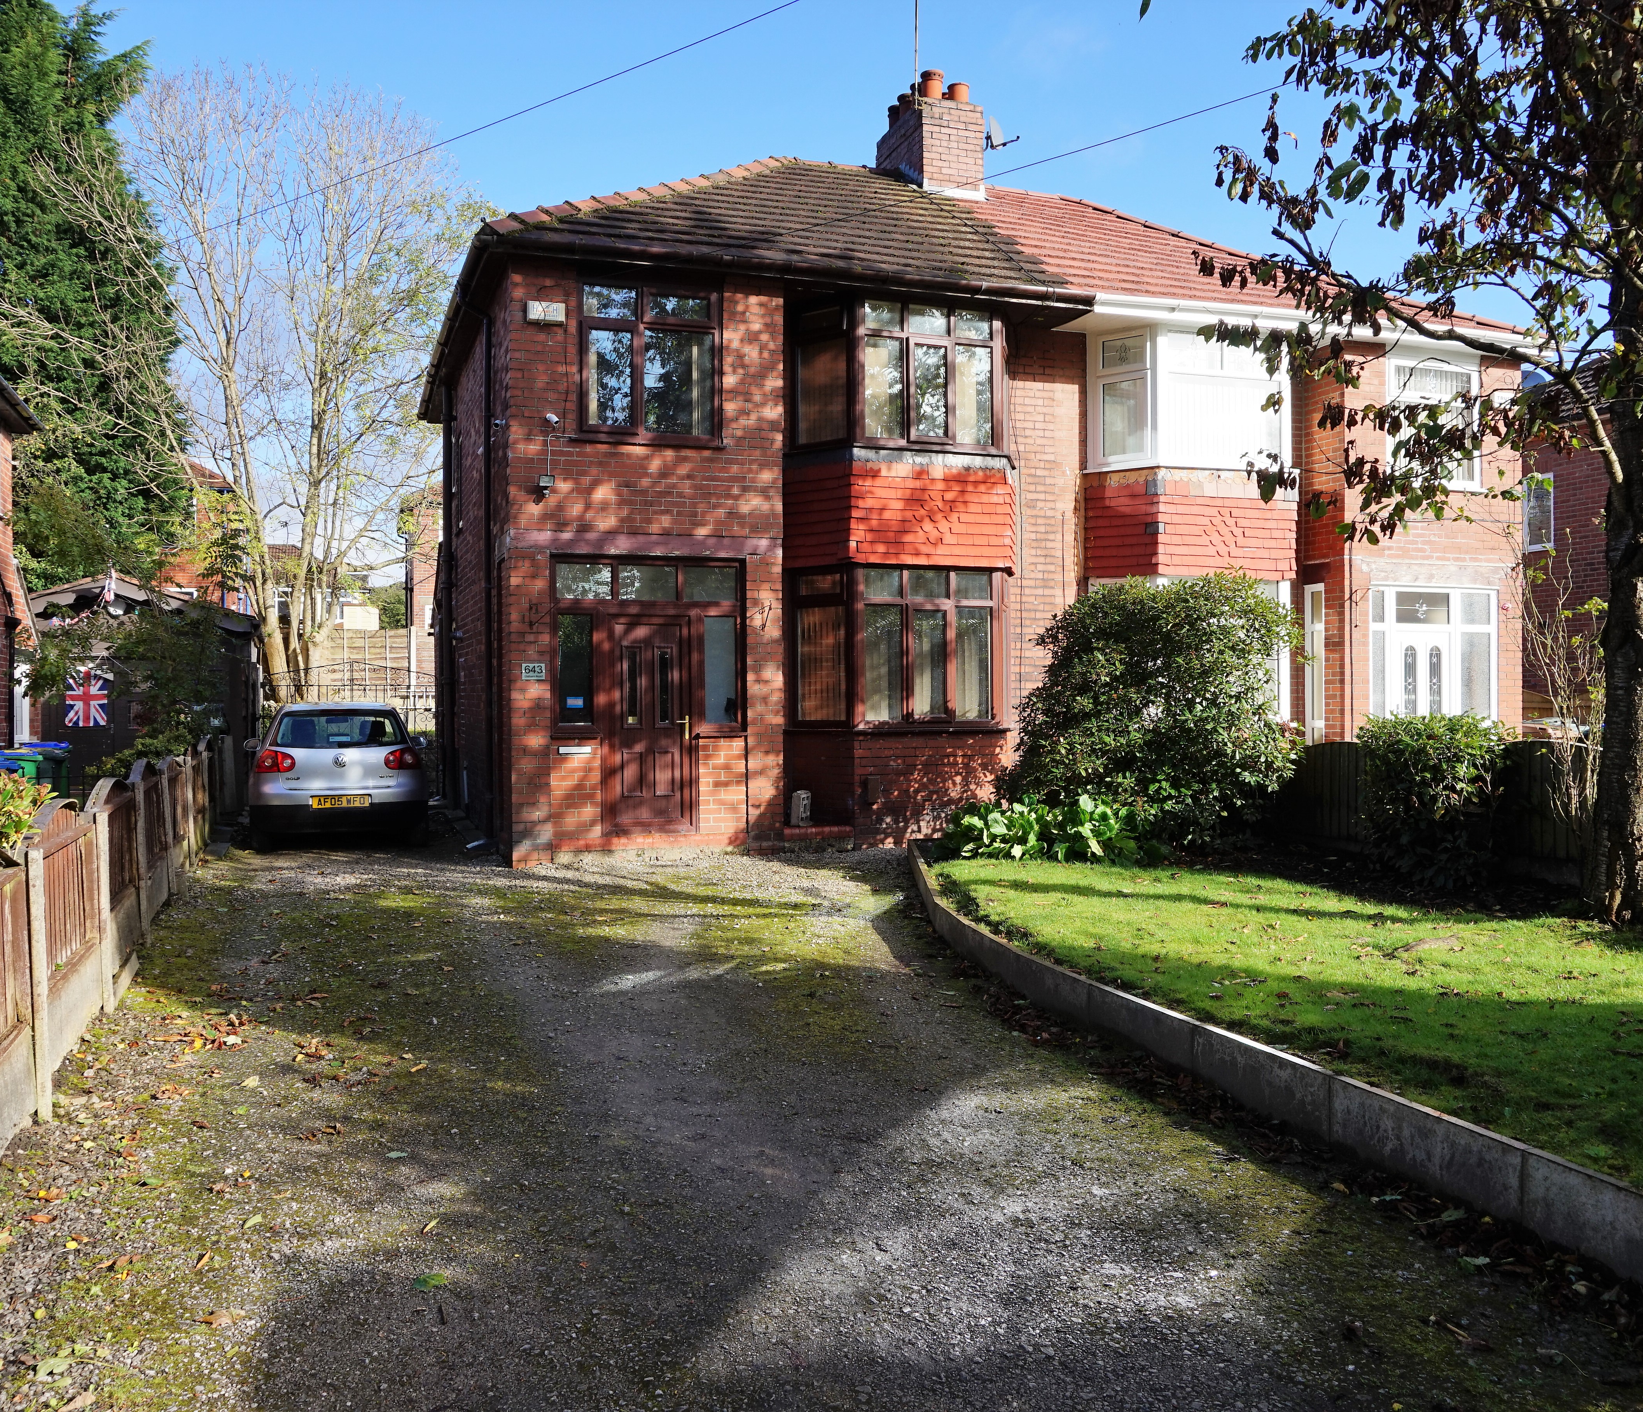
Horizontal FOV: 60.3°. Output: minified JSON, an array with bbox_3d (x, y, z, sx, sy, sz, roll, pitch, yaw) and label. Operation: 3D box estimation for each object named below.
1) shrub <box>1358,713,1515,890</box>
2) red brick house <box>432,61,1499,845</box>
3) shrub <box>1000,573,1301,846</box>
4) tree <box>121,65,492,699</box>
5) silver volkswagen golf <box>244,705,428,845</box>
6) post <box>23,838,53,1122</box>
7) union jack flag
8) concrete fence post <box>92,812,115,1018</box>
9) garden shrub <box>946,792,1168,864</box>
[{"bbox_3d":[4.111,0.582,9.450,1.000,1.140,0.920,-1,0,-19],"label":"shrub"},{"bbox_3d":[1.384,-3.361,18.317,12.140,9.510,8.200,-1,0,-19],"label":"red brick house"},{"bbox_3d":[2.747,0.003,11.800,2.450,2.280,2.200,-1,0,-19],"label":"shrub"},{"bbox_3d":[-9.102,-5.175,25.000,6.600,12.200,6.200,-1,0,-19],"label":"tree"},{"bbox_3d":[-5.428,0.698,15.882,1.780,1.480,4.200,-1,0,-19],"label":"silver volkswagen golf"},{"bbox_3d":[-2.921,1.031,5.250,0.100,1.010,0.100,-1,0,-19],"label":"post"},{"bbox_3d":[-10.805,-0.115,20.799,0.551,0.878,0.030,-1,0,-19],"label":"union jack flag"},{"bbox_3d":[-3.592,1.012,7.050,0.100,1.000,0.100,-1,0,-19],"label":"concrete fence post"},{"bbox_3d":[1.799,0.916,11.000,1.700,0.500,0.850,0,0,0],"label":"garden shrub"}]

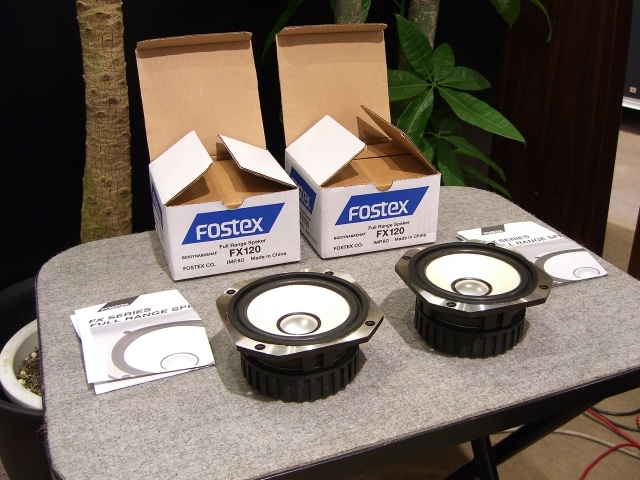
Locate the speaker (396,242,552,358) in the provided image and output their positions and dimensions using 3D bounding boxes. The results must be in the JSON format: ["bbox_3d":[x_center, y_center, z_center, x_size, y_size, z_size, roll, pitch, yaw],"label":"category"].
[{"bbox_3d":[0.140,0.056,0.654,0.123,0.060,0.123,-8,26,-16],"label":"speaker"}]

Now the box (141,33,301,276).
[{"bbox_3d":[-0.122,-0.107,0.817,0.142,0.224,0.198,-9,26,-16],"label":"box"}]

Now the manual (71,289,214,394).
[{"bbox_3d":[-0.170,0.088,0.655,0.110,0.009,0.146,-10,27,-20],"label":"manual"}]

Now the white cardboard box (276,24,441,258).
[{"bbox_3d":[0.042,-0.128,0.848,0.142,0.231,0.176,-8,26,-16],"label":"white cardboard box"}]

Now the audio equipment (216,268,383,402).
[{"bbox_3d":[-0.018,0.083,0.602,0.123,0.060,0.123,-9,26,-18],"label":"audio equipment"}]

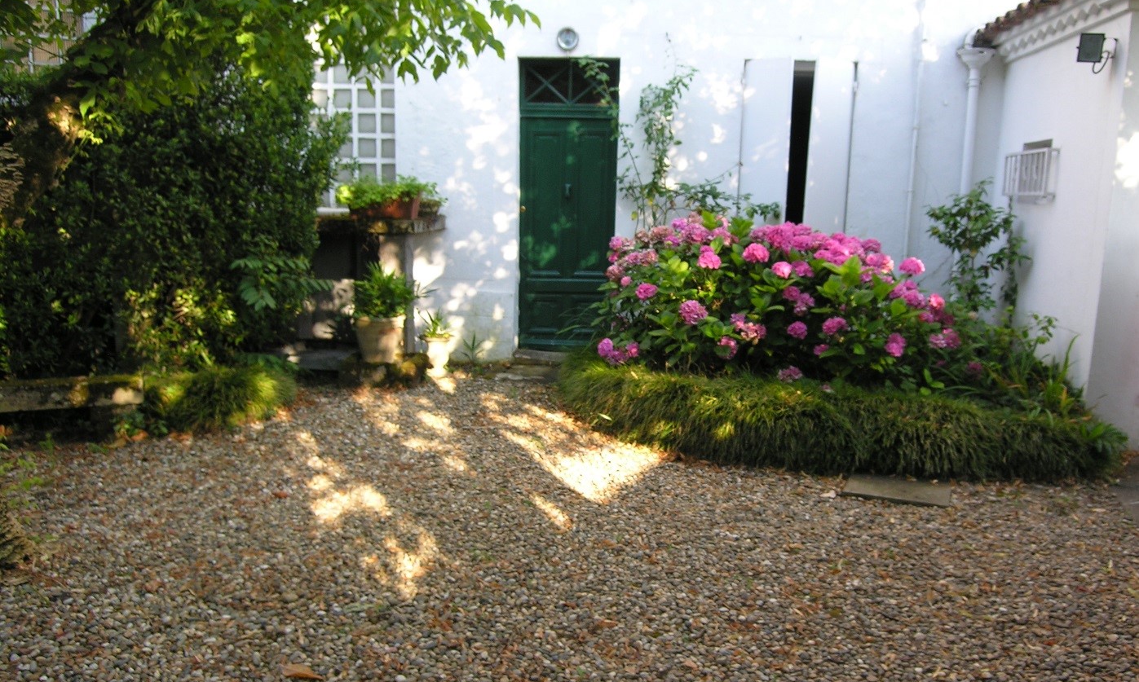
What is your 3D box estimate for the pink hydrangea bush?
[{"bbox_3d":[1.468,-0.271,5.800,2.500,1.250,1.800,1,9,0],"label":"pink hydrangea bush"}]

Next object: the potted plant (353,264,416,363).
[{"bbox_3d":[-1.583,-0.243,6.750,0.520,0.830,0.520,1,9,0],"label":"potted plant"}]

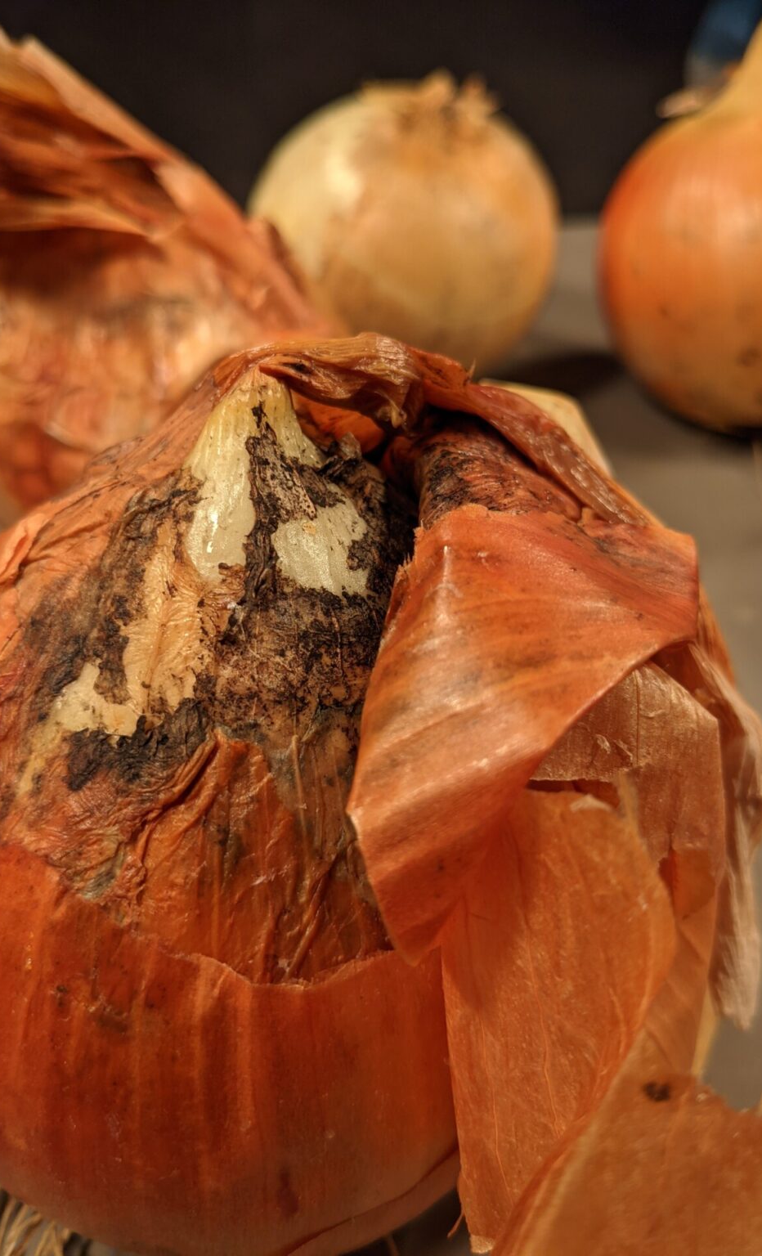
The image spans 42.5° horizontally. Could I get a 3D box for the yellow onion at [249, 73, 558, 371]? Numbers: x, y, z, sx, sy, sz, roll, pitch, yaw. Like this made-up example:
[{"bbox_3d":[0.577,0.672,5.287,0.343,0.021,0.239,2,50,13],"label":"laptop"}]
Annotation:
[{"bbox_3d":[0.006,-0.099,0.243,0.077,0.073,0.077,6,39,-5],"label":"yellow onion"}]

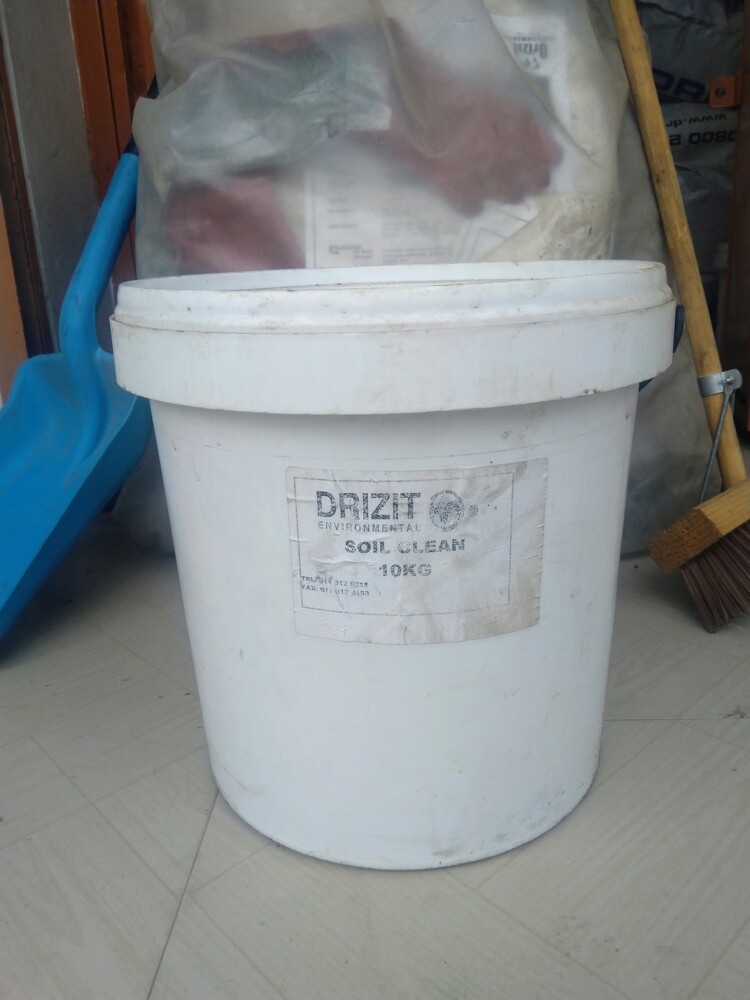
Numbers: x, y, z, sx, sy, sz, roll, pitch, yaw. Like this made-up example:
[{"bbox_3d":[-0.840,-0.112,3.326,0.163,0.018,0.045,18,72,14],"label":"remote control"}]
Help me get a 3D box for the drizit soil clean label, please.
[{"bbox_3d":[0.024,0.029,0.406,0.135,0.098,0.017,-2,21,-3],"label":"drizit soil clean label"}]

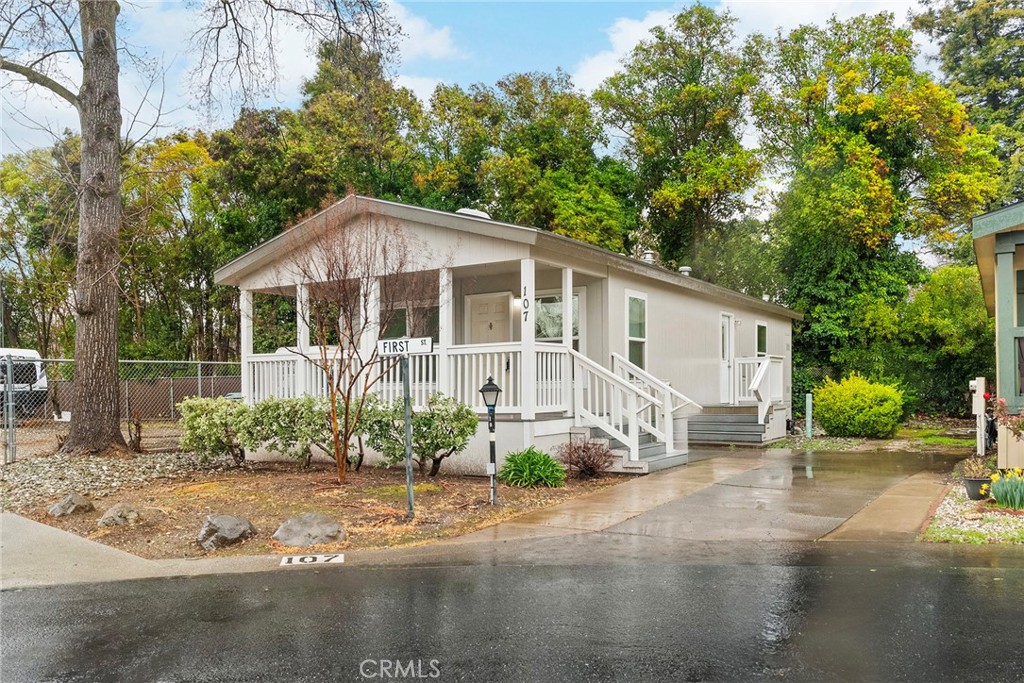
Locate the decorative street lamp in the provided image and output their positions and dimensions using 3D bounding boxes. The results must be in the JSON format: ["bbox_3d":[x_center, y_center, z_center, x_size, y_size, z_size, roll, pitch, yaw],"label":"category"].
[{"bbox_3d":[-0.236,1.064,8.435,0.240,1.400,0.240,0,-3,-2],"label":"decorative street lamp"}]

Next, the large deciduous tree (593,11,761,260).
[{"bbox_3d":[6.945,-5.721,32.437,6.900,17.260,6.600,-1,-3,12],"label":"large deciduous tree"}]

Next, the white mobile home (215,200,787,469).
[{"bbox_3d":[1.936,0.144,18.714,6.800,4.240,16.400,-2,-3,32],"label":"white mobile home"}]

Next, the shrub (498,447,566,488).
[{"bbox_3d":[0.248,1.598,9.862,0.840,0.470,0.800,-1,-3,1],"label":"shrub"}]

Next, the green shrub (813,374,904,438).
[{"bbox_3d":[7.934,1.493,17.634,2.050,1.330,1.900,-2,-3,24],"label":"green shrub"}]

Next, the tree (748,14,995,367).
[{"bbox_3d":[13.458,-4.938,28.885,9.000,15.220,8.200,-2,-3,25],"label":"tree"}]

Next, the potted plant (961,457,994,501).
[{"bbox_3d":[5.149,1.504,8.511,0.360,0.440,0.350,-2,-3,31],"label":"potted plant"}]

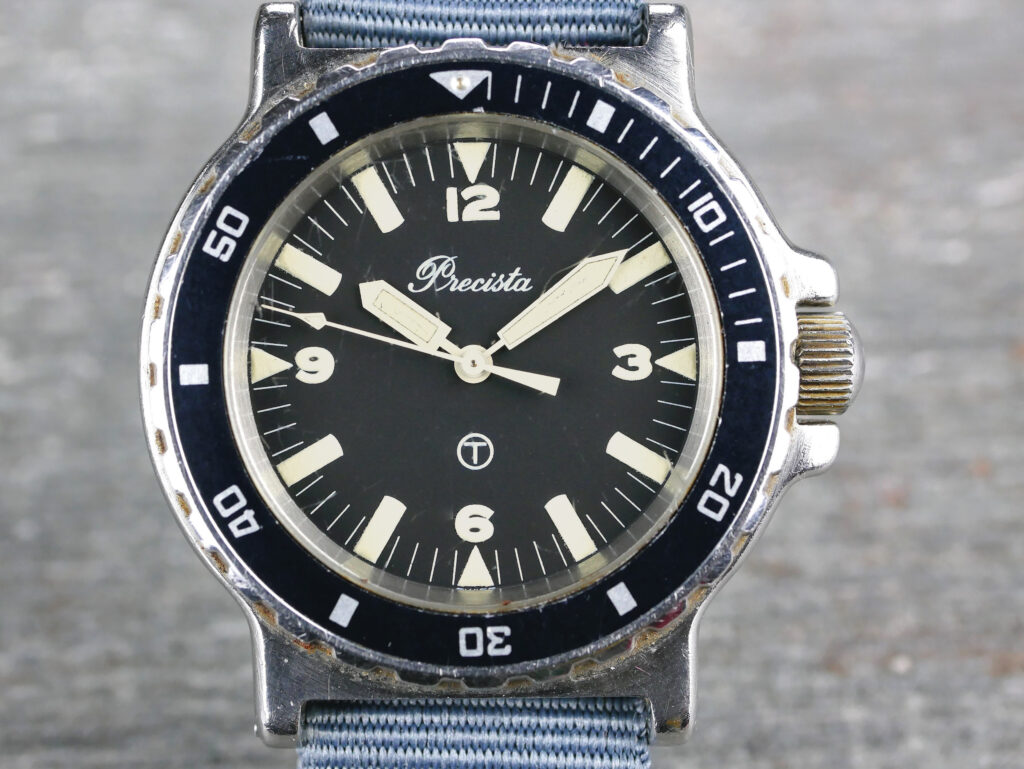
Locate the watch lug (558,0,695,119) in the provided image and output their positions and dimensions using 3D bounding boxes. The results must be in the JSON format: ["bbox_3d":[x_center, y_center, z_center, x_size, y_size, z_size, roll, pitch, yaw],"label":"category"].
[{"bbox_3d":[0.007,-0.020,0.109,0.008,0.005,0.007,0,89,0],"label":"watch lug"}]

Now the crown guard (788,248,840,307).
[{"bbox_3d":[0.018,-0.007,0.108,0.003,0.004,0.004,0,89,0],"label":"crown guard"}]

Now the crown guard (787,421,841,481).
[{"bbox_3d":[0.018,0.004,0.108,0.003,0.004,0.004,0,89,0],"label":"crown guard"}]

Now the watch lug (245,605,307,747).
[{"bbox_3d":[-0.014,0.018,0.108,0.004,0.005,0.008,0,89,0],"label":"watch lug"}]

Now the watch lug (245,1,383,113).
[{"bbox_3d":[-0.012,-0.020,0.109,0.008,0.005,0.007,0,89,0],"label":"watch lug"}]

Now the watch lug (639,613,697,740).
[{"bbox_3d":[0.009,0.018,0.108,0.004,0.005,0.008,0,89,0],"label":"watch lug"}]

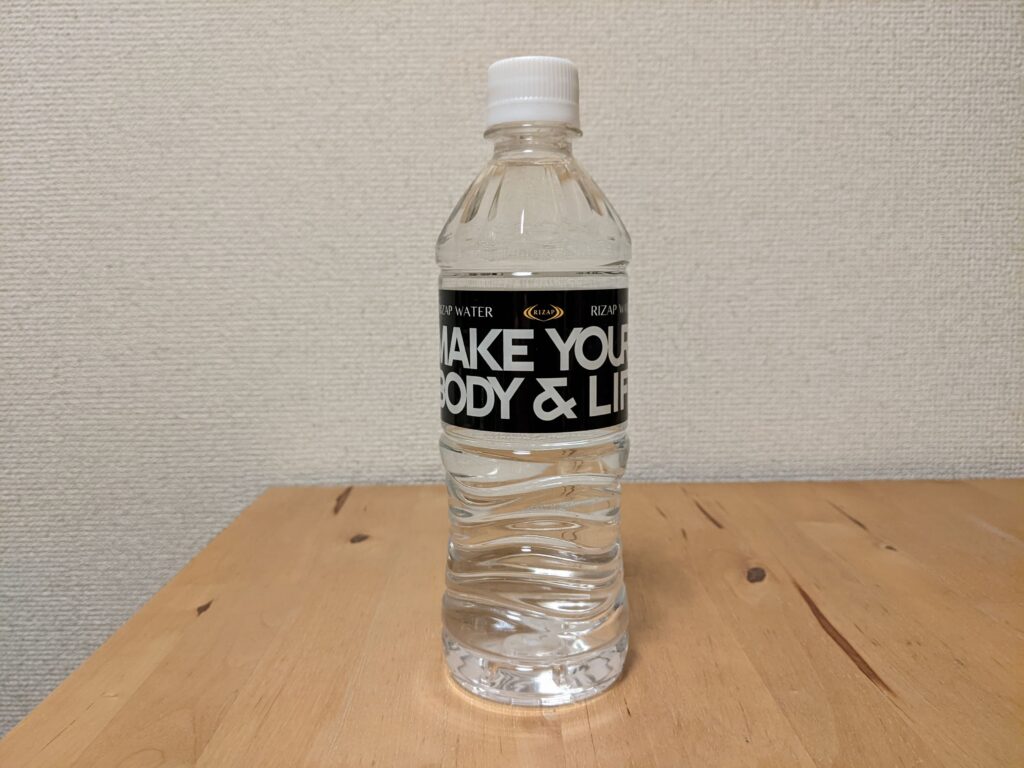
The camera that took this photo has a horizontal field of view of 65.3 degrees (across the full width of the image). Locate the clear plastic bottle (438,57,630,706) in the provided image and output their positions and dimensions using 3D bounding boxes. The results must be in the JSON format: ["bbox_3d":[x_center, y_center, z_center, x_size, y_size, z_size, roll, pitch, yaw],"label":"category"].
[{"bbox_3d":[0.008,-0.001,0.278,0.066,0.210,0.066,-1,8,-4],"label":"clear plastic bottle"}]

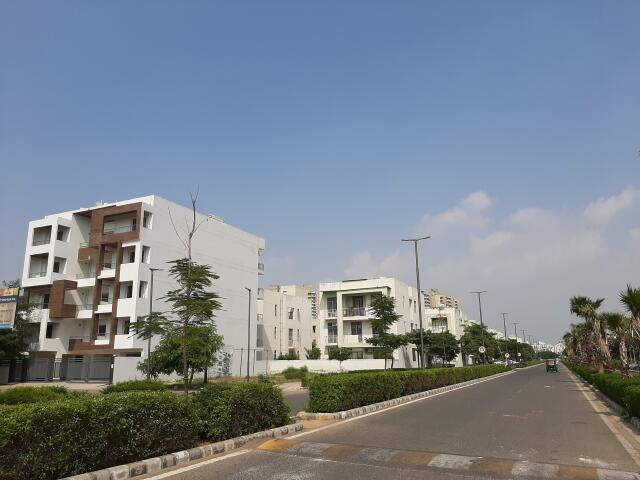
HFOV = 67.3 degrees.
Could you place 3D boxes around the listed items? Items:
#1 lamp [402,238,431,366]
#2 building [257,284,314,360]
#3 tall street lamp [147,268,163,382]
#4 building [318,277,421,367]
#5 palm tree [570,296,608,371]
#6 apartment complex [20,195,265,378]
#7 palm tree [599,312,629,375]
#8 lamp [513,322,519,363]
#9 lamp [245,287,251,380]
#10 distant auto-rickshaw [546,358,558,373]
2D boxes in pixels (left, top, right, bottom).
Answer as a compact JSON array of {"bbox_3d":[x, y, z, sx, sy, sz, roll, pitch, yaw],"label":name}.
[{"bbox_3d":[6.901,4.700,32.922,2.100,10.050,0.250,-7,-16,25],"label":"lamp"},{"bbox_3d":[-9.029,13.413,71.584,10.300,12.500,14.200,-7,-16,25],"label":"building"},{"bbox_3d":[-10.992,5.708,31.551,0.180,7.750,1.150,-7,-16,25],"label":"tall street lamp"},{"bbox_3d":[7.009,11.770,63.063,9.900,11.100,13.000,-7,-16,25],"label":"building"},{"bbox_3d":[26.491,9.152,46.406,3.300,7.500,3.300,-7,-16,25],"label":"palm tree"},{"bbox_3d":[-18.872,6.976,53.705,17.500,16.600,19.200,-7,-16,25],"label":"apartment complex"},{"bbox_3d":[24.285,8.491,39.034,2.400,5.200,2.400,-7,-16,25],"label":"palm tree"},{"bbox_3d":[46.951,24.764,113.767,2.100,10.050,0.300,-7,-16,25],"label":"lamp"},{"bbox_3d":[-6.065,7.733,39.756,0.180,7.750,0.850,-7,-16,25],"label":"lamp"},{"bbox_3d":[30.083,16.260,62.402,1.350,1.720,2.700,-7,-16,25],"label":"distant auto-rickshaw"}]

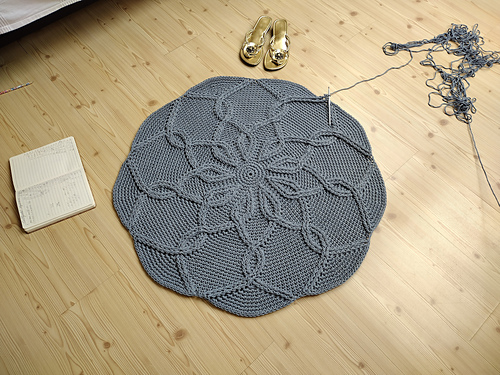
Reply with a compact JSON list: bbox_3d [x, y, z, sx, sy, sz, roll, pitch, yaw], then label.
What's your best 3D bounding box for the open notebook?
[{"bbox_3d":[-0.616,-0.018,1.214,0.206,0.018,0.272,-22,64,-12],"label":"open notebook"}]

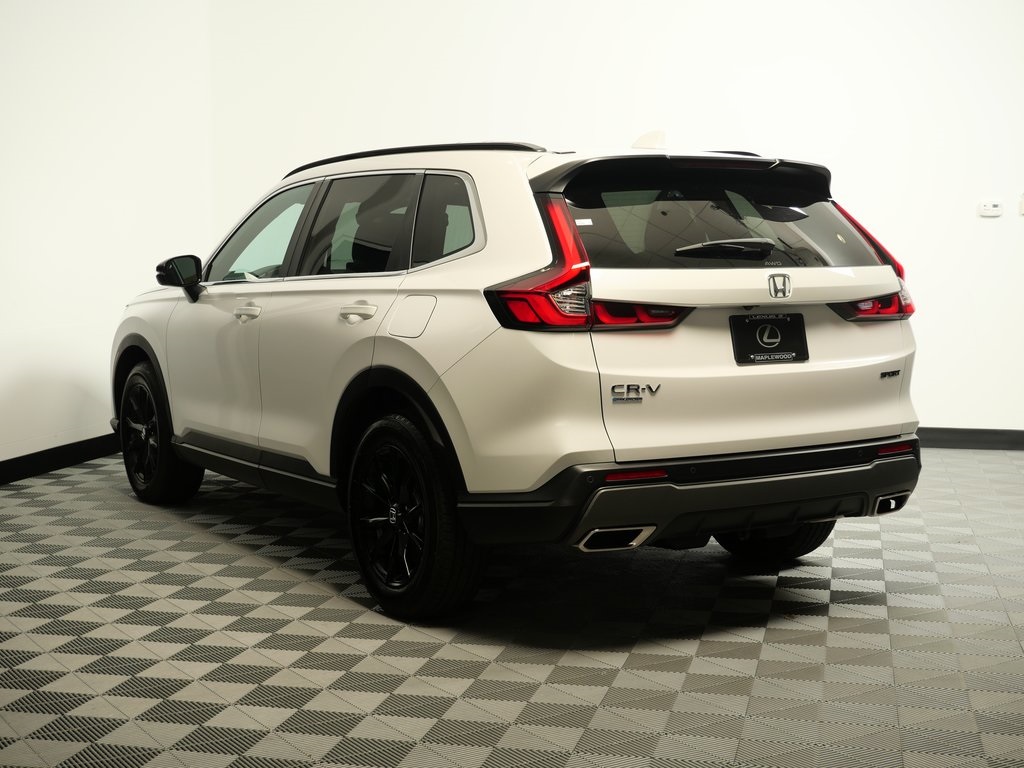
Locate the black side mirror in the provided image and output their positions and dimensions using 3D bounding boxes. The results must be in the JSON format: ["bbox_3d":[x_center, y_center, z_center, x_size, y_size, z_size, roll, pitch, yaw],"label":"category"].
[{"bbox_3d":[-1.439,-0.459,5.663,0.216,0.205,0.190,-3,6,-32],"label":"black side mirror"}]

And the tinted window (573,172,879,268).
[{"bbox_3d":[0.685,-0.526,4.198,1.177,0.382,0.107,-3,-34,-32],"label":"tinted window"}]

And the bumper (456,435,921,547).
[{"bbox_3d":[0.721,0.323,4.218,1.795,0.290,0.456,-3,6,-30],"label":"bumper"}]

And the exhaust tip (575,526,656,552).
[{"bbox_3d":[0.293,0.450,3.837,0.245,0.070,0.114,-3,6,-32],"label":"exhaust tip"}]

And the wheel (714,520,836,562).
[{"bbox_3d":[1.045,0.361,5.167,0.235,0.720,0.708,-3,6,-32],"label":"wheel"}]

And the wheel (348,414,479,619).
[{"bbox_3d":[-0.331,0.441,4.375,0.235,0.720,0.708,-3,6,-32],"label":"wheel"}]

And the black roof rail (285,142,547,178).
[{"bbox_3d":[-0.439,-0.826,4.808,0.054,0.070,1.900,-4,6,-34],"label":"black roof rail"}]

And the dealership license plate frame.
[{"bbox_3d":[0.808,-0.140,4.046,0.304,0.160,0.024,-3,-6,-32],"label":"dealership license plate frame"}]

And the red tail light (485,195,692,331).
[{"bbox_3d":[0.208,-0.369,3.911,0.599,0.425,0.342,-3,6,-32],"label":"red tail light"}]

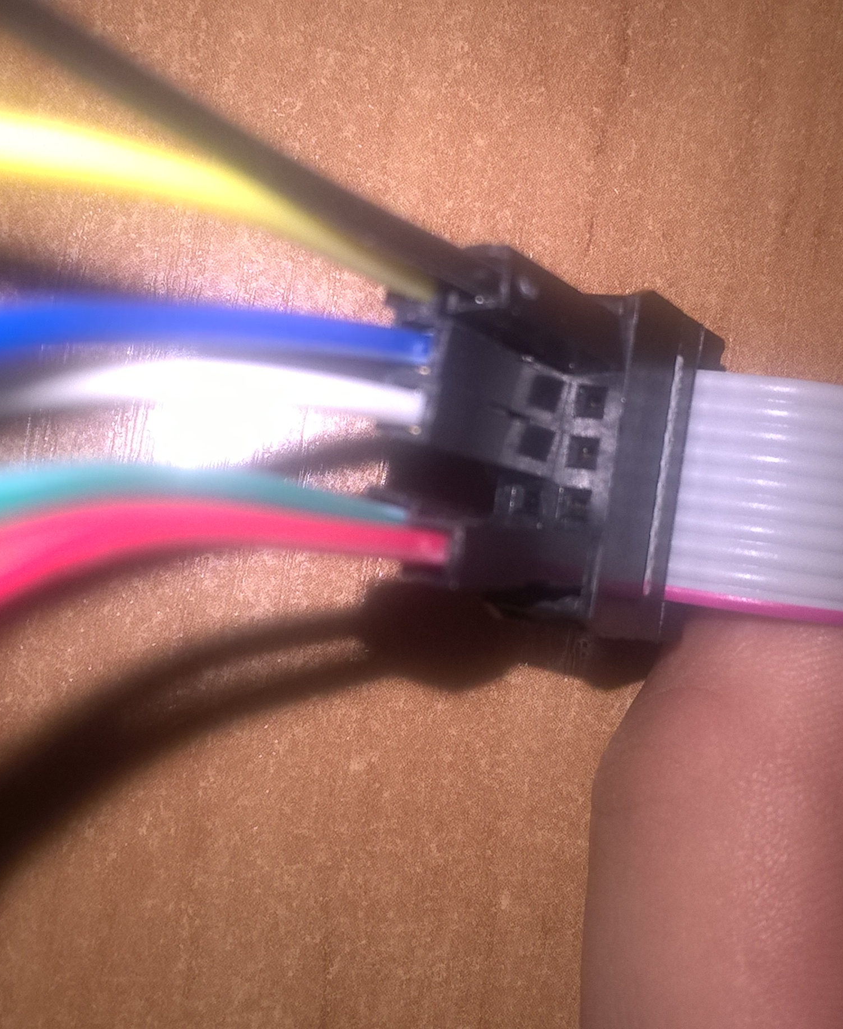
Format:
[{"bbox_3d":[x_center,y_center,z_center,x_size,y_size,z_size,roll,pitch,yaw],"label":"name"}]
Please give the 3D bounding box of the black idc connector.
[{"bbox_3d":[0.006,-0.003,0.071,0.007,0.023,0.017,7,88,34],"label":"black idc connector"}]

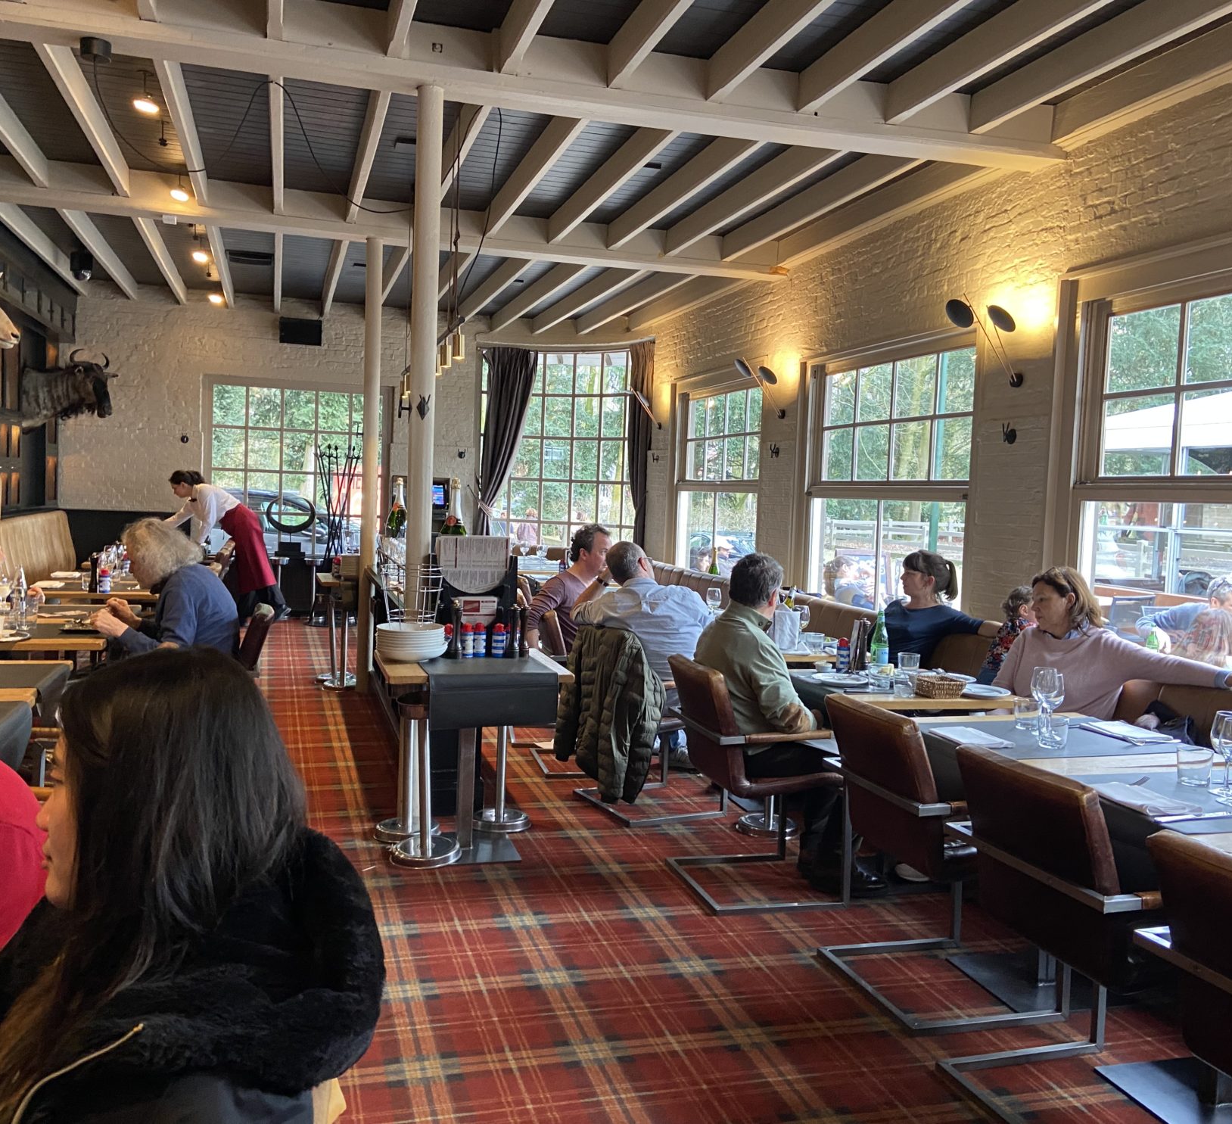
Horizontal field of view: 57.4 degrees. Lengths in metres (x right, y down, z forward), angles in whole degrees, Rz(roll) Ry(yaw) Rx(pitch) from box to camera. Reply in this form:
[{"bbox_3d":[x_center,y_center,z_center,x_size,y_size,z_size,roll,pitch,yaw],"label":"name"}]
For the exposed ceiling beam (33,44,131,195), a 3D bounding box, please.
[{"bbox_3d":[-2.778,-2.350,5.921,0.053,0.178,2.864,1,4,-17],"label":"exposed ceiling beam"}]

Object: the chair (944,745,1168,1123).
[{"bbox_3d":[1.167,0.906,2.706,0.550,0.845,0.554,1,4,-17],"label":"chair"}]

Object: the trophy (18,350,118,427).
[{"bbox_3d":[-4.885,-1.525,10.049,0.800,0.730,0.520,2,3,-7],"label":"trophy"}]

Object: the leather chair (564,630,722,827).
[{"bbox_3d":[0.183,0.743,5.447,0.530,0.850,0.600,1,4,-26],"label":"leather chair"}]

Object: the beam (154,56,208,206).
[{"bbox_3d":[-2.238,-2.259,5.859,0.060,0.177,2.736,1,4,-17],"label":"beam"}]

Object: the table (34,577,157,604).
[{"bbox_3d":[-3.154,0.531,6.886,0.700,0.750,0.700,1,4,-17],"label":"table"}]

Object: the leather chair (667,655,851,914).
[{"bbox_3d":[0.540,0.806,4.310,0.545,0.860,0.560,1,4,-17],"label":"leather chair"}]

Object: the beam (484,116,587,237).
[{"bbox_3d":[-0.498,-2.299,6.600,0.053,0.178,2.864,1,4,-17],"label":"beam"}]

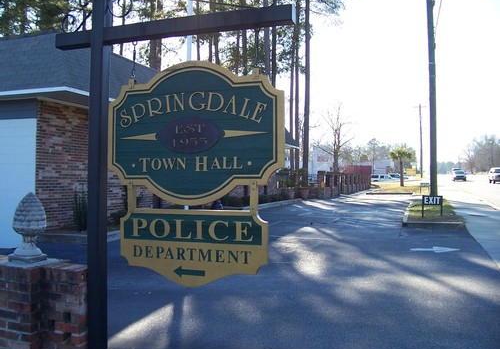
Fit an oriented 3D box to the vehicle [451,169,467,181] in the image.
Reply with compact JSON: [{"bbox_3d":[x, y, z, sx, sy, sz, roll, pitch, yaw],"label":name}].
[{"bbox_3d":[29.200,0.200,69.000,1.820,1.560,4.600,1,0,20],"label":"vehicle"}]

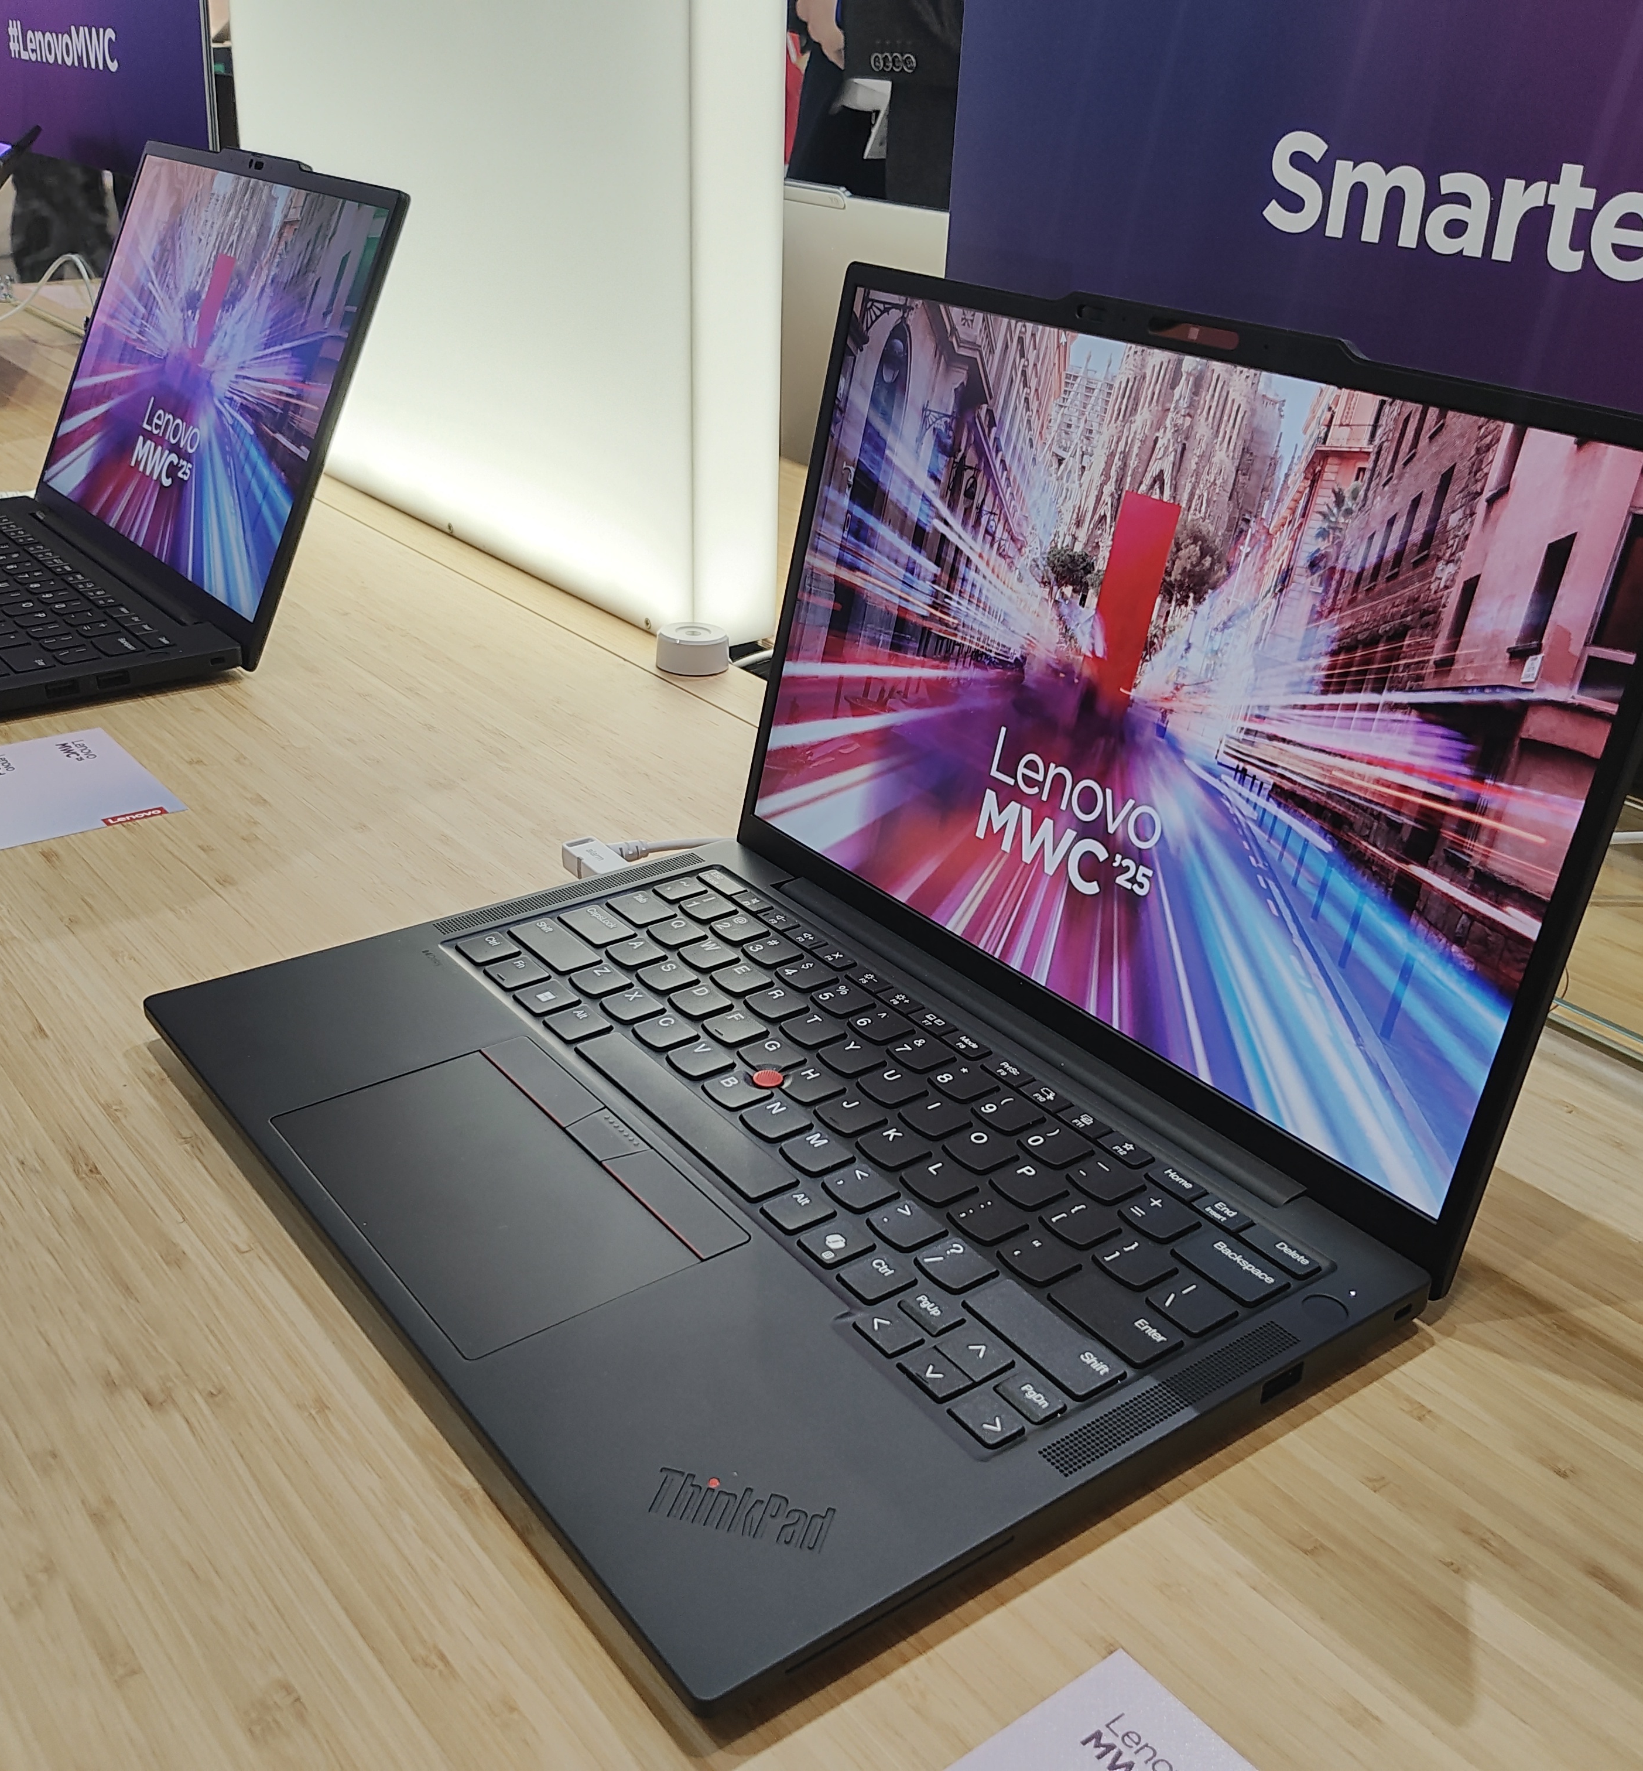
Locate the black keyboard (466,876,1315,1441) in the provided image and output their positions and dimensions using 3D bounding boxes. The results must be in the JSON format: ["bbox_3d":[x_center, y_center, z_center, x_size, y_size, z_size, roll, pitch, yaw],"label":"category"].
[{"bbox_3d":[0.000,0.058,0.477,0.110,0.006,0.260,-16,32,-34],"label":"black keyboard"}]

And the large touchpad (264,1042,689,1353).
[{"bbox_3d":[-0.087,0.076,0.428,0.062,0.003,0.113,-16,32,-34],"label":"large touchpad"}]

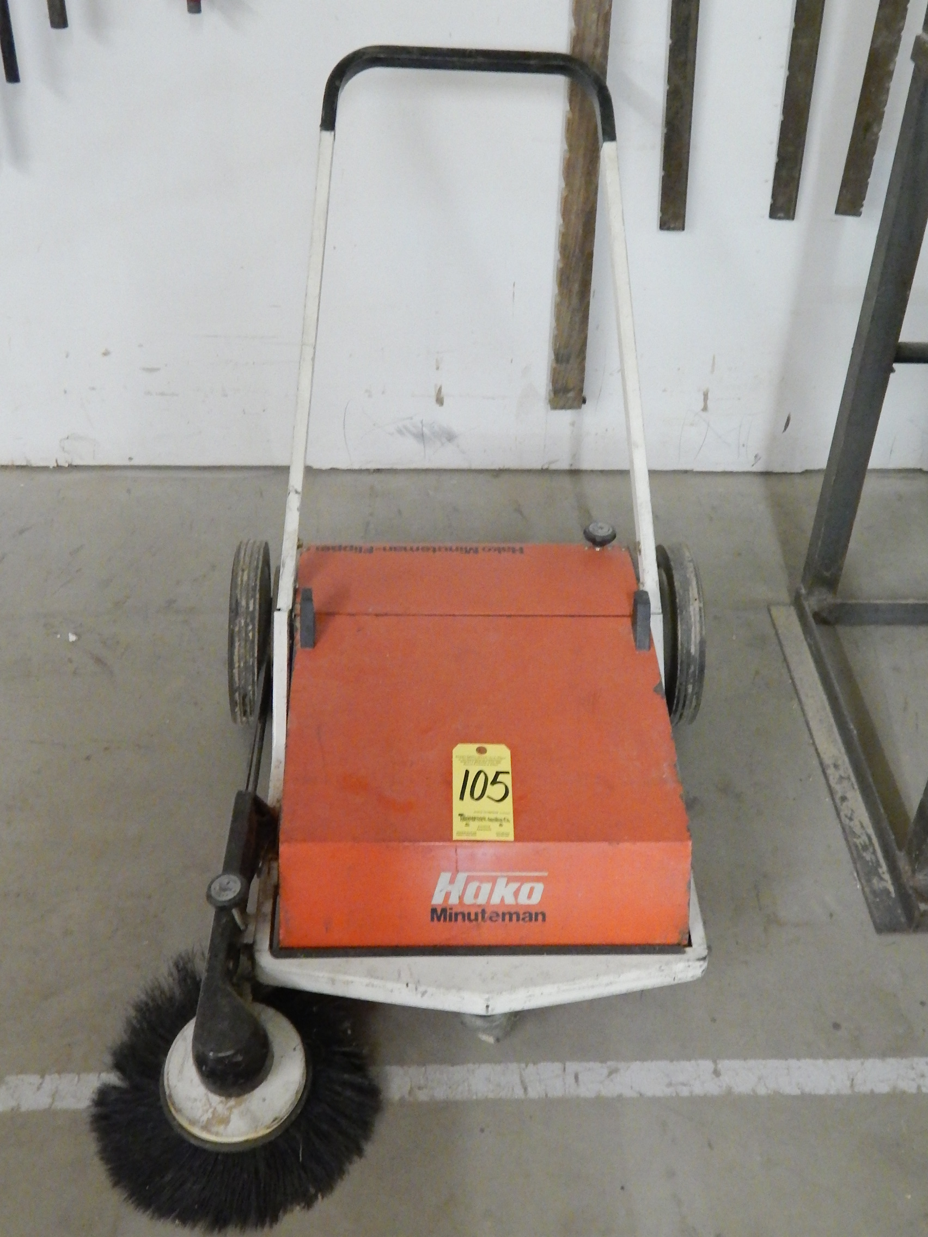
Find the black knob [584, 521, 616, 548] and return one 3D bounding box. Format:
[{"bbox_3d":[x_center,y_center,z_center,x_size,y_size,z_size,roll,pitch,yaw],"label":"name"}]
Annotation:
[{"bbox_3d":[0.223,-0.134,2.220,0.052,0.032,0.052,0,35,-3],"label":"black knob"}]

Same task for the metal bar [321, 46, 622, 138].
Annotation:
[{"bbox_3d":[0.007,-0.908,2.356,0.505,0.033,0.175,2,72,-2],"label":"metal bar"}]

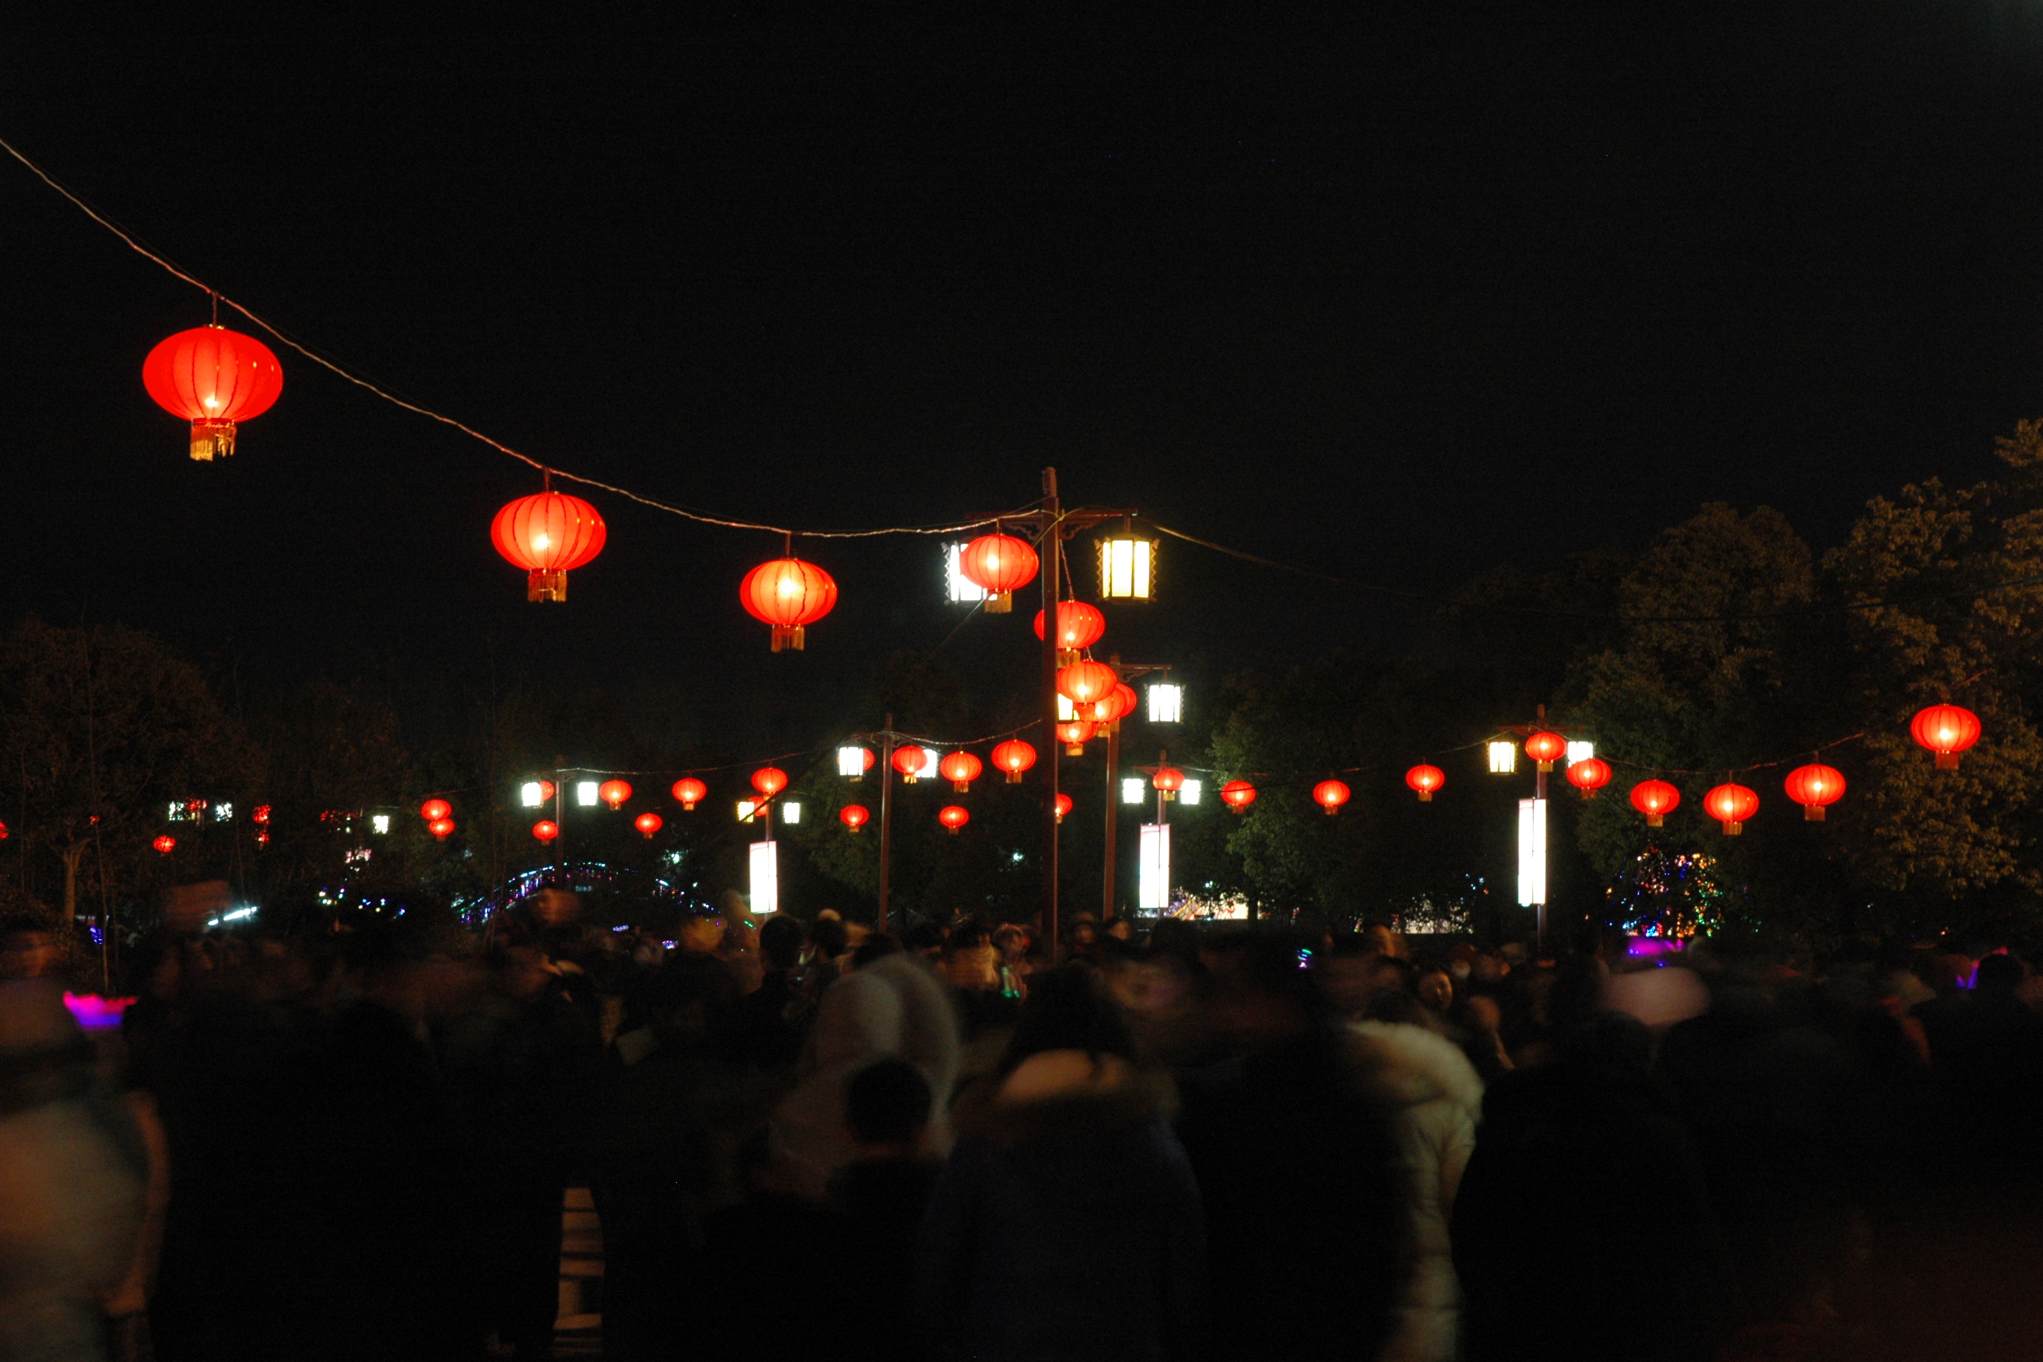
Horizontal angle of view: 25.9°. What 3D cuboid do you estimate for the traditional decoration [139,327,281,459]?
[{"bbox_3d":[-3.700,-1.322,20.311,0.640,0.614,0.640,0,-3,0],"label":"traditional decoration"}]

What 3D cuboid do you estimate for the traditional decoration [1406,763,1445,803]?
[{"bbox_3d":[5.863,1.487,64.380,0.560,0.526,0.560,0,-4,0],"label":"traditional decoration"}]

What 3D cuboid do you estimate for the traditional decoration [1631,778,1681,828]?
[{"bbox_3d":[7.274,1.407,50.870,0.560,0.526,0.560,0,-4,0],"label":"traditional decoration"}]

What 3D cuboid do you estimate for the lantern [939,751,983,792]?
[{"bbox_3d":[-0.916,1.382,67.166,0.640,0.614,0.640,0,-3,0],"label":"lantern"}]

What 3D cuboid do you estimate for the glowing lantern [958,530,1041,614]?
[{"bbox_3d":[-0.173,-0.880,36.040,0.640,0.614,0.640,0,-3,0],"label":"glowing lantern"}]

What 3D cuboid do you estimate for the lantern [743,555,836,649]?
[{"bbox_3d":[-1.340,-0.446,25.600,0.560,0.526,0.560,0,-4,0],"label":"lantern"}]

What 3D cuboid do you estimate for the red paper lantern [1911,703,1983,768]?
[{"bbox_3d":[8.443,0.511,40.484,0.640,0.614,0.640,0,-3,0],"label":"red paper lantern"}]

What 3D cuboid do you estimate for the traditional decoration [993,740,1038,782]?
[{"bbox_3d":[-0.095,1.142,62.657,0.640,0.614,0.640,0,-3,0],"label":"traditional decoration"}]

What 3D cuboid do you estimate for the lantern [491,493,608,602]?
[{"bbox_3d":[-2.293,-0.649,21.550,0.560,0.526,0.560,0,-4,0],"label":"lantern"}]

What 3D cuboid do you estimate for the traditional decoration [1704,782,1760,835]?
[{"bbox_3d":[7.335,1.325,45.770,0.560,0.526,0.560,0,-4,0],"label":"traditional decoration"}]

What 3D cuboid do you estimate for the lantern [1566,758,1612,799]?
[{"bbox_3d":[7.251,1.252,56.630,0.560,0.526,0.560,0,-4,0],"label":"lantern"}]

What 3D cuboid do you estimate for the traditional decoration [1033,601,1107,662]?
[{"bbox_3d":[0.386,-0.368,34.870,0.560,0.526,0.560,0,-4,0],"label":"traditional decoration"}]

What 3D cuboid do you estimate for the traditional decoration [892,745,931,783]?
[{"bbox_3d":[-1.951,1.459,77.771,0.640,0.614,0.640,0,-3,0],"label":"traditional decoration"}]

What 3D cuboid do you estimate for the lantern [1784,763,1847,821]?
[{"bbox_3d":[8.357,1.174,46.663,0.640,0.614,0.640,0,-3,0],"label":"lantern"}]

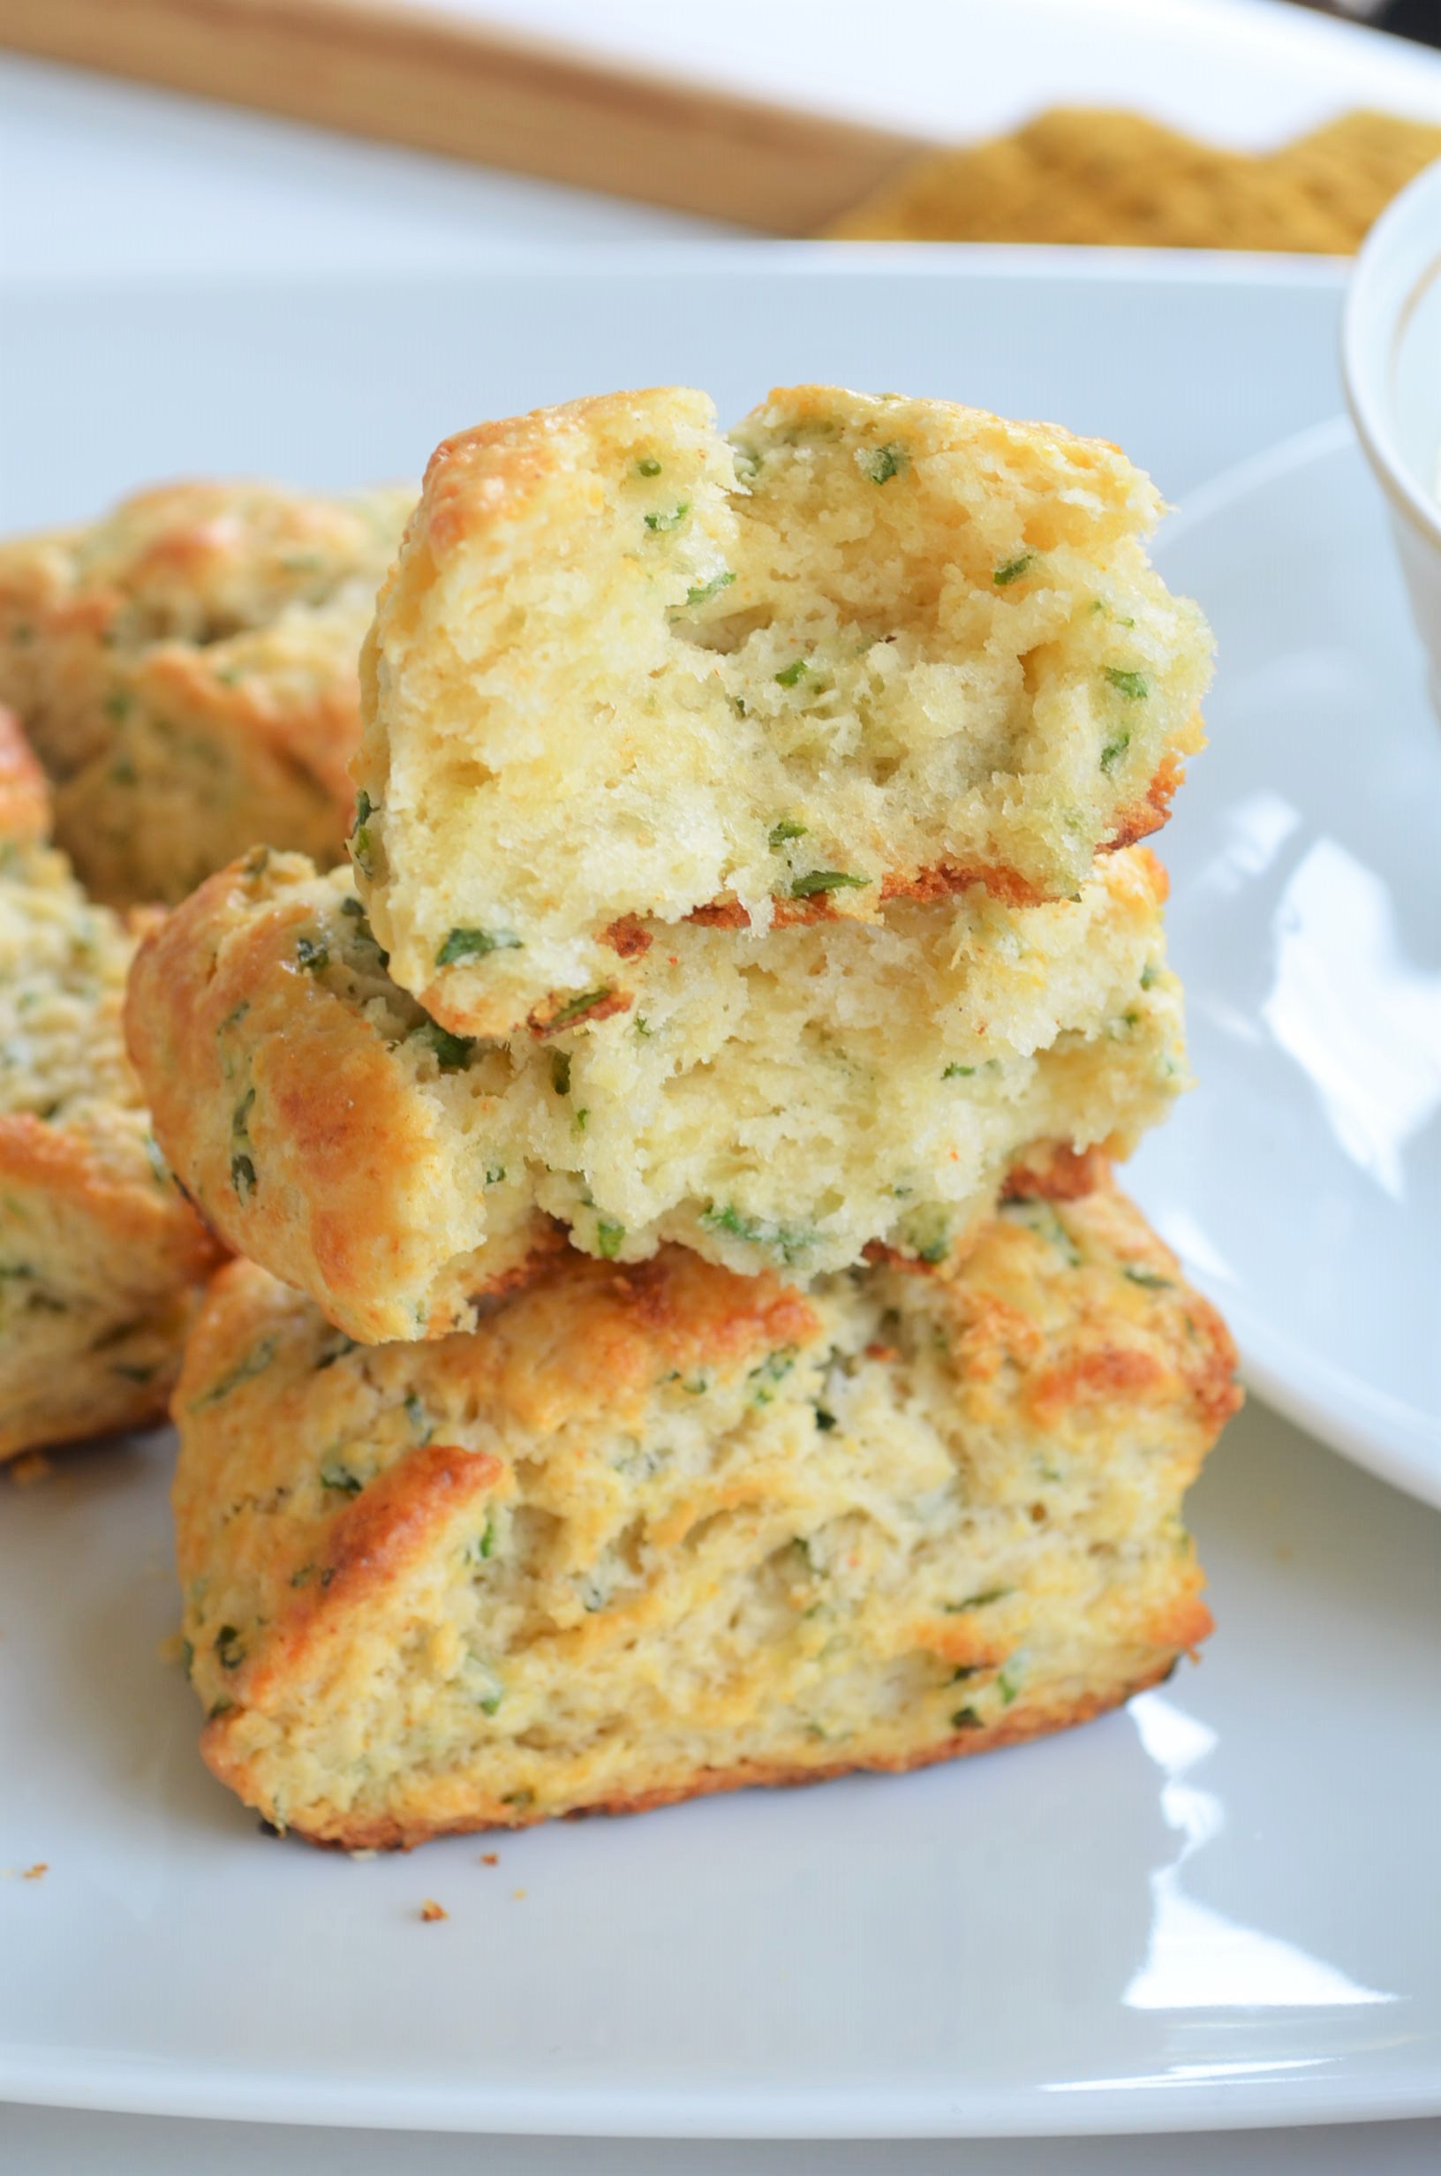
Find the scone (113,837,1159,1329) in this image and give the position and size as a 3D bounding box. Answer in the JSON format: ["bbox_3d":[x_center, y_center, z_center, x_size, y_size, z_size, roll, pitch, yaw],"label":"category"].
[{"bbox_3d":[-0.005,-0.002,0.403,0.078,0.034,0.036,-11,34,-16],"label":"scone"}]

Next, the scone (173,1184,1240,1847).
[{"bbox_3d":[-0.002,0.028,0.424,0.077,0.040,0.050,-9,34,-13],"label":"scone"}]

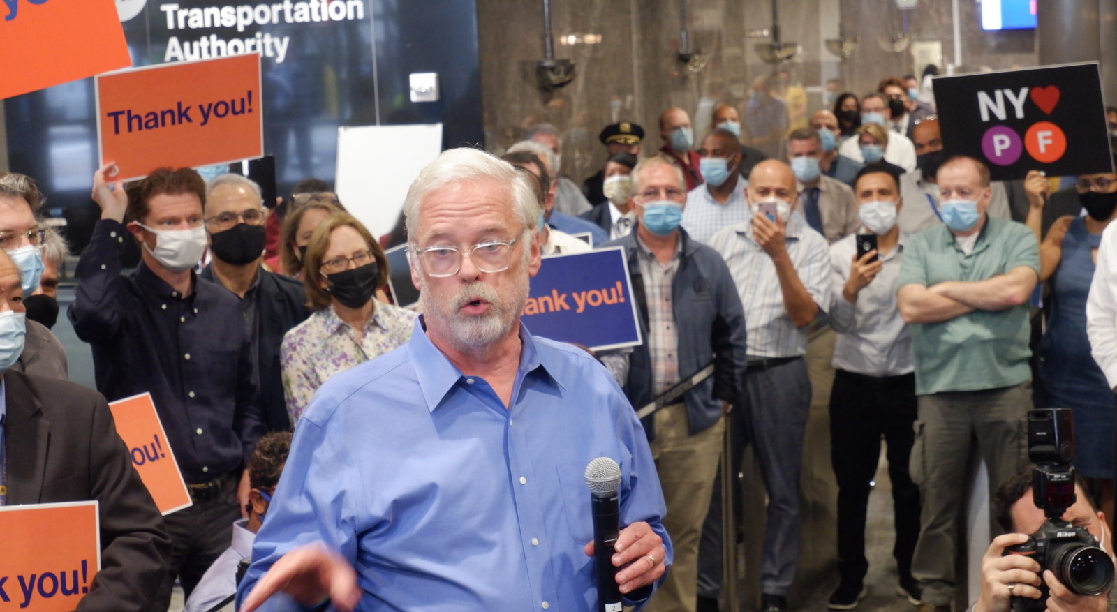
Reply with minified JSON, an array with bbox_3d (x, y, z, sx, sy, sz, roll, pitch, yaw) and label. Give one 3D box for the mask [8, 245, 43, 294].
[{"bbox_3d":[-1.208,-0.081,4.700,0.140,0.112,0.085,-6,6,-36],"label":"mask"}]

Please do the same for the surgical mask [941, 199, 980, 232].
[{"bbox_3d":[1.422,-0.320,7.450,0.140,0.120,0.085,1,8,28],"label":"surgical mask"}]

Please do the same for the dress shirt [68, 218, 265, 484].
[{"bbox_3d":[-0.965,0.111,5.200,0.430,0.620,0.340,-5,6,-27],"label":"dress shirt"}]

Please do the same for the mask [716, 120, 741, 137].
[{"bbox_3d":[1.027,-1.058,12.700,0.145,0.115,0.090,-4,5,-14],"label":"mask"}]

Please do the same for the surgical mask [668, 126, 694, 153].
[{"bbox_3d":[0.657,-0.890,11.300,0.140,0.125,0.085,-6,8,-27],"label":"surgical mask"}]

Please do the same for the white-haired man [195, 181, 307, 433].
[{"bbox_3d":[-0.902,0.501,6.289,0.500,1.790,0.320,-4,6,-14],"label":"white-haired man"}]

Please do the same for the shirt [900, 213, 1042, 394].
[{"bbox_3d":[1.476,0.002,7.600,0.490,0.630,0.360,-1,5,17],"label":"shirt"}]

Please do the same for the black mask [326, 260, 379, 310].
[{"bbox_3d":[-0.531,-0.053,5.450,0.140,0.125,0.085,-13,6,-17],"label":"black mask"}]

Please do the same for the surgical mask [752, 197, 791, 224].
[{"bbox_3d":[0.777,-0.344,7.700,0.150,0.120,0.090,-2,6,5],"label":"surgical mask"}]

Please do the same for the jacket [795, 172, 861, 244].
[{"bbox_3d":[1.231,-0.319,10.500,0.520,0.680,0.310,-2,5,6],"label":"jacket"}]

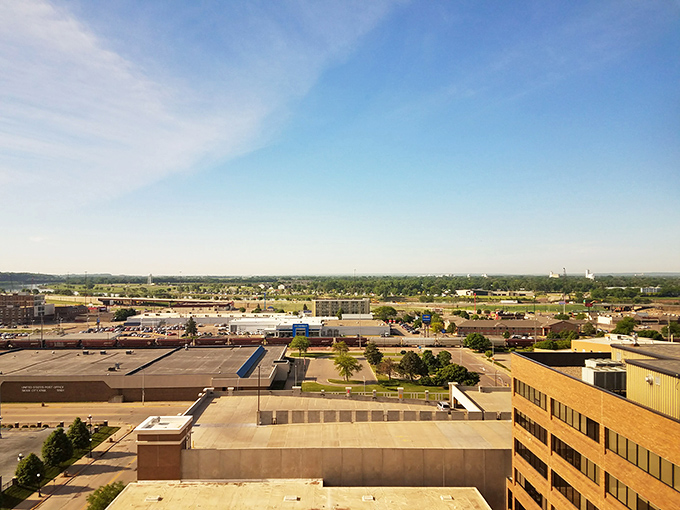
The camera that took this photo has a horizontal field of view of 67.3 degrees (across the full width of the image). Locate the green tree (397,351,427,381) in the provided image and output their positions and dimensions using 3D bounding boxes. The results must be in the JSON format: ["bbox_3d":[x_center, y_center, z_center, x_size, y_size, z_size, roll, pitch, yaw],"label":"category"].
[{"bbox_3d":[25.937,40.023,184.167,11.530,10.740,11.180,0,-2,8],"label":"green tree"}]

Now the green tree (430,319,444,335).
[{"bbox_3d":[62.101,45.817,325.450,8.280,9.390,8.030,0,-2,11],"label":"green tree"}]

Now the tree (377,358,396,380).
[{"bbox_3d":[16.884,41.359,183.606,7.540,8.030,7.320,0,-2,5],"label":"tree"}]

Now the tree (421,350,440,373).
[{"bbox_3d":[33.696,40.374,191.381,6.820,9.110,6.820,0,-2,0],"label":"tree"}]

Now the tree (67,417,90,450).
[{"bbox_3d":[-56.628,38.931,110.624,5.080,7.600,4.930,1,-2,-27],"label":"tree"}]

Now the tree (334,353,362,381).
[{"bbox_3d":[2.813,39.598,179.778,9.490,9.780,9.490,0,-2,0],"label":"tree"}]

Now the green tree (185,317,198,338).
[{"bbox_3d":[-87.307,42.801,300.495,7.340,12.590,7.340,0,-2,0],"label":"green tree"}]

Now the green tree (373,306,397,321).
[{"bbox_3d":[37.077,48.222,420.997,19.770,11.500,16.300,0,-2,5],"label":"green tree"}]

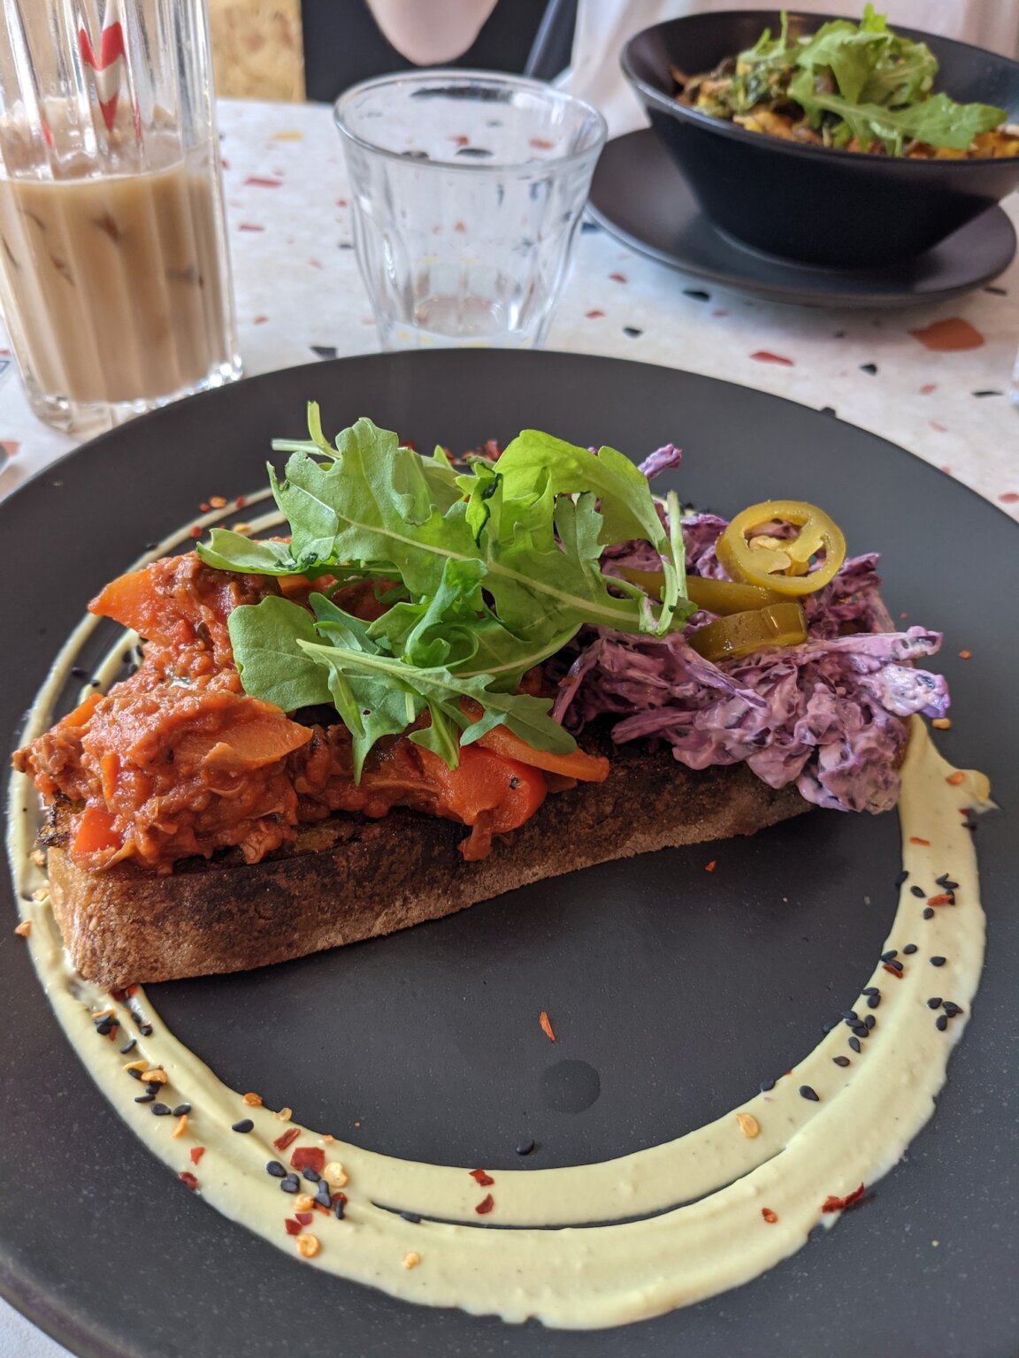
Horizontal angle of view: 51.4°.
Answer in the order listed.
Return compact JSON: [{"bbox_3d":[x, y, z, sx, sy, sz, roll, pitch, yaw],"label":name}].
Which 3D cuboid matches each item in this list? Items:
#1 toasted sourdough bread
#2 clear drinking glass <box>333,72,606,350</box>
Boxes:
[{"bbox_3d":[0.000,0.004,0.228,0.182,0.029,0.081,-9,48,-14],"label":"toasted sourdough bread"},{"bbox_3d":[-0.014,-0.137,0.341,0.081,0.081,0.081,6,46,0],"label":"clear drinking glass"}]

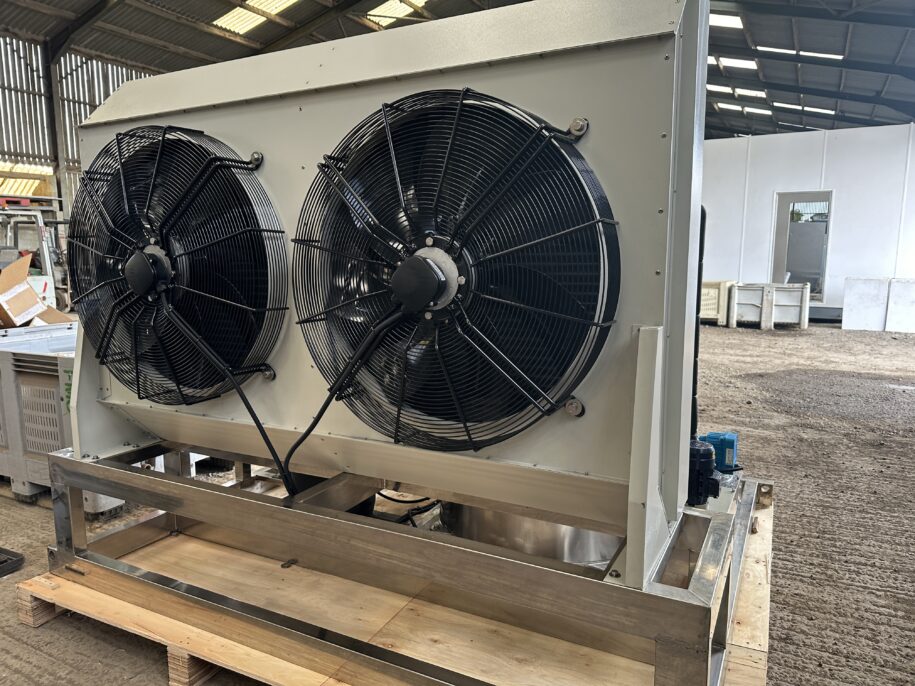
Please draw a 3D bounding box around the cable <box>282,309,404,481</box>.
[{"bbox_3d":[-0.266,0.140,1.411,0.416,0.458,0.125,4,8,27],"label":"cable"}]

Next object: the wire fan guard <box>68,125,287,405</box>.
[{"bbox_3d":[-0.757,-0.190,1.645,0.708,0.708,0.178,4,8,27],"label":"wire fan guard"}]

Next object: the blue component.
[{"bbox_3d":[1.005,0.418,2.439,0.131,0.129,0.131,4,8,27],"label":"blue component"}]

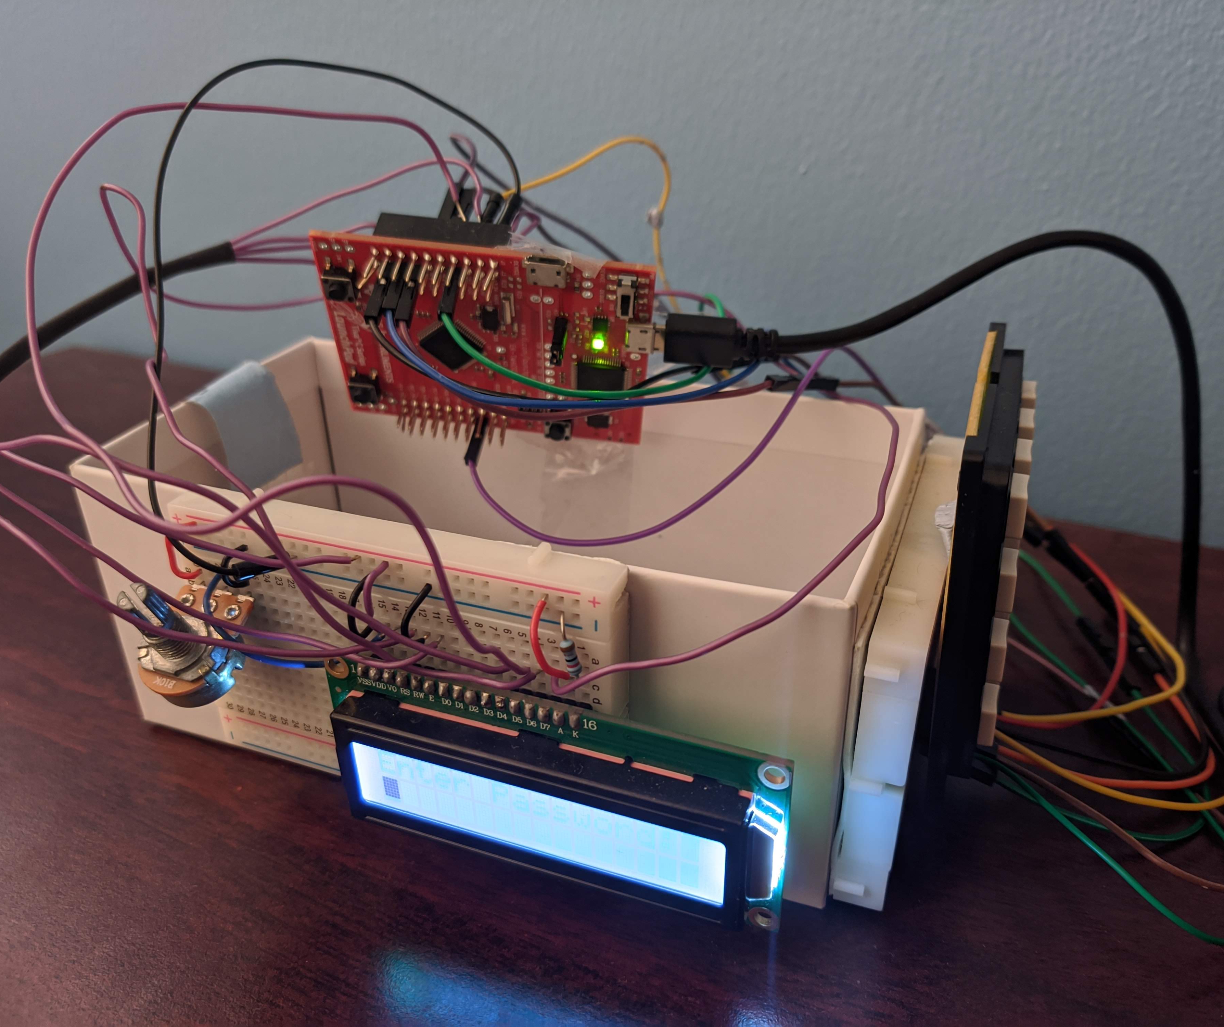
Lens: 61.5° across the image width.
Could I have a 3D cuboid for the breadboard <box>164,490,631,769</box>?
[{"bbox_3d":[-0.036,0.026,0.180,0.082,0.054,0.009,10,30,18],"label":"breadboard"}]

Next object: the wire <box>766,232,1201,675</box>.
[{"bbox_3d":[0.083,-0.014,0.230,0.102,0.091,0.041,2,29,5],"label":"wire"}]

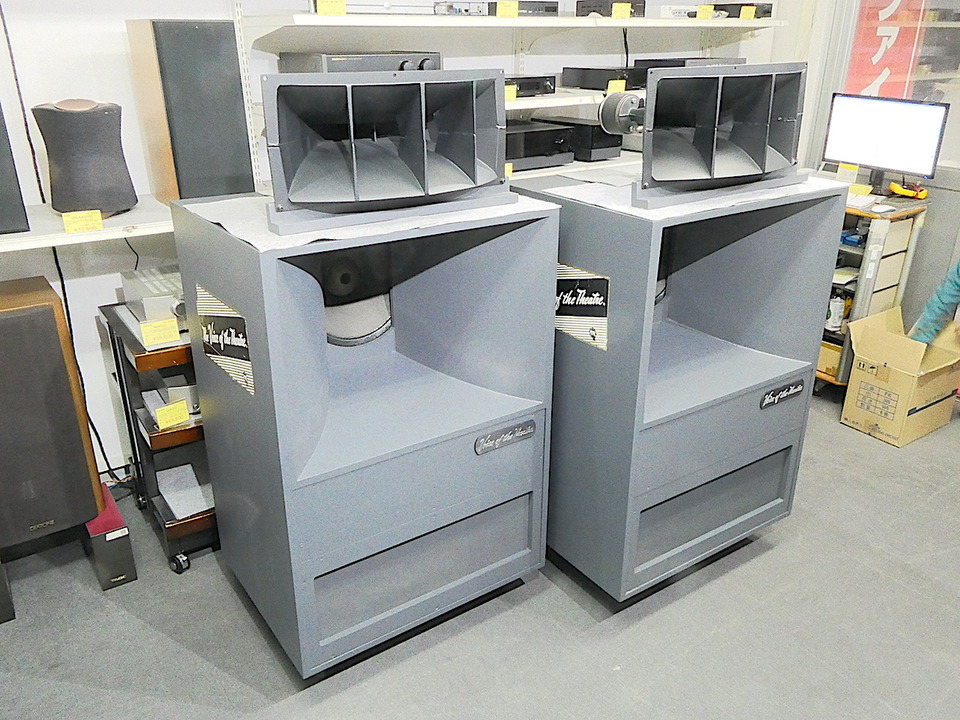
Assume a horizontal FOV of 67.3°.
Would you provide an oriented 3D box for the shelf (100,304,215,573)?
[{"bbox_3d":[-0.866,0.198,2.320,0.440,0.725,0.500,-15,26,-32],"label":"shelf"}]

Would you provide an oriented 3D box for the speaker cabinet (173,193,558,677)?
[{"bbox_3d":[-0.294,0.111,1.986,0.760,1.067,0.620,-15,27,-33],"label":"speaker cabinet"}]

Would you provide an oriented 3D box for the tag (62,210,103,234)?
[{"bbox_3d":[-1.072,-0.376,1.951,0.089,0.058,0.005,-15,26,-32],"label":"tag"}]

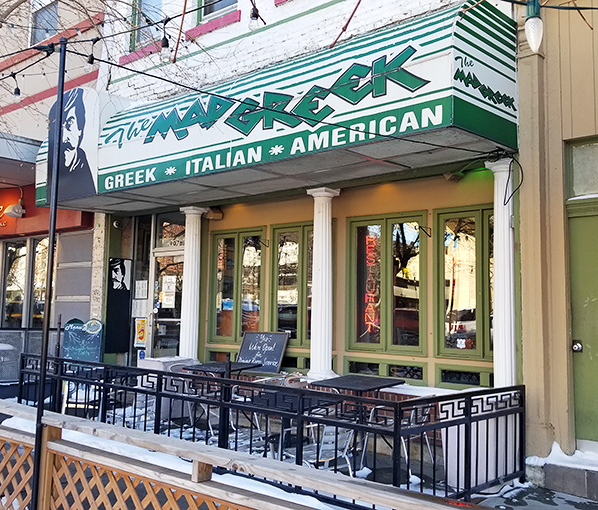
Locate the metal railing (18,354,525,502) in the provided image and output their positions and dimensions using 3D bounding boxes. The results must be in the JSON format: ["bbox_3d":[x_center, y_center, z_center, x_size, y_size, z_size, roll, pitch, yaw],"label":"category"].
[{"bbox_3d":[-0.854,1.698,5.751,6.130,0.870,1.500,-3,-7,34],"label":"metal railing"}]

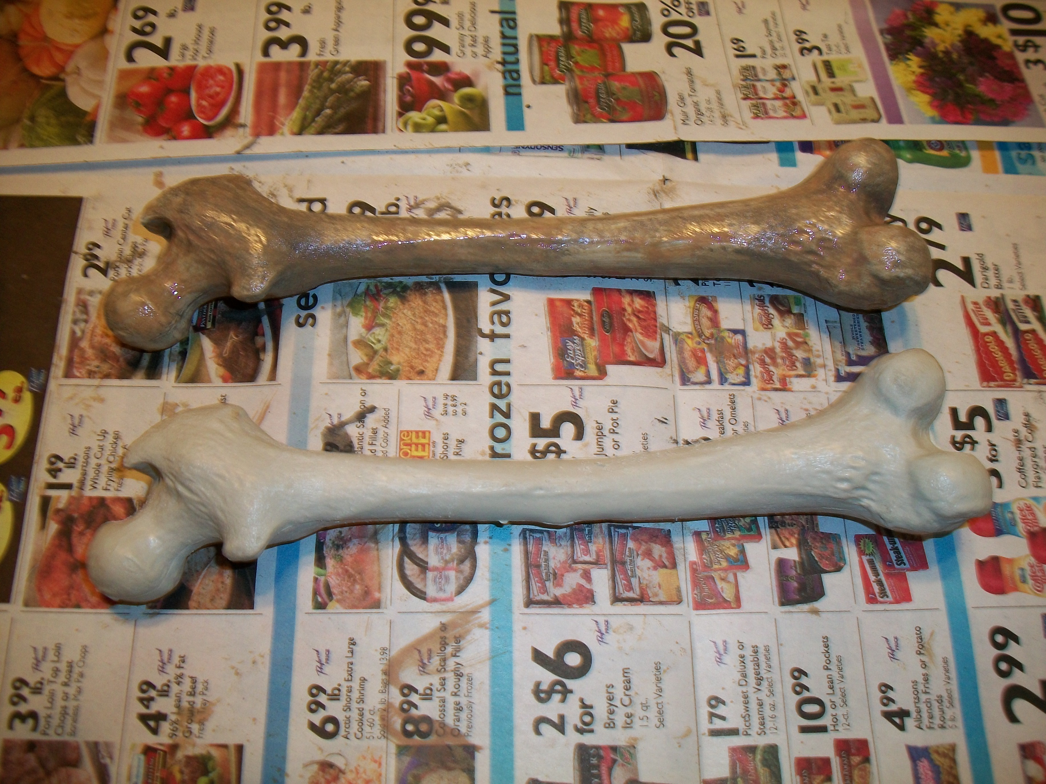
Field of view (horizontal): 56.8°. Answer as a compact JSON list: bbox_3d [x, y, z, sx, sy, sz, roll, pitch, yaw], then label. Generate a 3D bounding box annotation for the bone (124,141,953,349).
[{"bbox_3d":[0.001,-0.077,0.486,0.410,0.061,0.083,-4,69,-5],"label":"bone"}]

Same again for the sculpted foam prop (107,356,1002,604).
[{"bbox_3d":[0.011,0.036,0.443,0.410,0.061,0.083,-4,69,-5],"label":"sculpted foam prop"}]

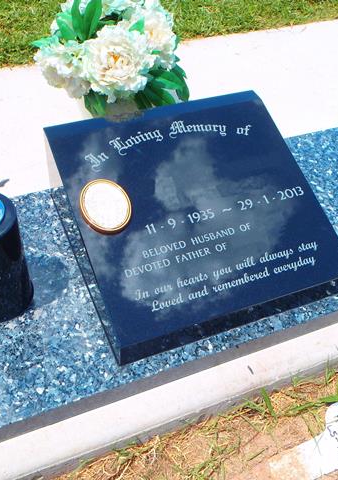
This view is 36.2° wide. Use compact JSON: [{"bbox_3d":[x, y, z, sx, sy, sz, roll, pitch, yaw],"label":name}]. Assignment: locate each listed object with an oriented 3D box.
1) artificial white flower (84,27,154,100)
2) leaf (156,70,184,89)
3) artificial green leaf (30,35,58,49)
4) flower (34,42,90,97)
[{"bbox_3d":[-0.102,-0.351,1.030,0.140,0.145,0.090,0,12,-6],"label":"artificial white flower"},{"bbox_3d":[0.001,-0.343,1.107,0.068,0.018,0.038,14,65,-27],"label":"leaf"},{"bbox_3d":[-0.238,-0.379,0.988,0.058,0.014,0.030,-23,71,-28],"label":"artificial green leaf"},{"bbox_3d":[-0.203,-0.331,1.015,0.105,0.110,0.075,25,22,16],"label":"flower"}]

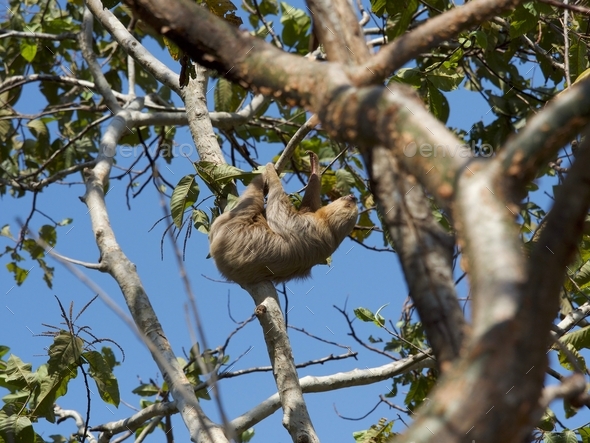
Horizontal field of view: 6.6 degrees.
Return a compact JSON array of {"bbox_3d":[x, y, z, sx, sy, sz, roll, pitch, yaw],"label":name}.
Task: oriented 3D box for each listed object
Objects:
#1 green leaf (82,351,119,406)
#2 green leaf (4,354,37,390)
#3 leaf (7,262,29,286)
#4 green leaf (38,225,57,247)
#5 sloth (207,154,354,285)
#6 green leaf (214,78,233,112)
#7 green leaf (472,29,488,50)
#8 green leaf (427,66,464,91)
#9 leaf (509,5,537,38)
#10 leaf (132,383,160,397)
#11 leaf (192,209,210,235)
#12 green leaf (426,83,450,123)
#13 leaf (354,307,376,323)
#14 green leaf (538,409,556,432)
[{"bbox_3d":[-0.654,0.531,17.300,0.088,0.223,0.060,-30,-17,-10],"label":"green leaf"},{"bbox_3d":[-0.928,0.511,17.300,0.091,0.122,0.047,-24,-16,-8],"label":"green leaf"},{"bbox_3d":[-0.955,0.182,17.600,0.076,0.086,0.050,0,-20,0],"label":"leaf"},{"bbox_3d":[-0.847,0.048,17.500,0.058,0.072,0.031,0,-18,0],"label":"green leaf"},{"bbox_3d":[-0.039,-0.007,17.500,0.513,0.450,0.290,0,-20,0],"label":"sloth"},{"bbox_3d":[-0.235,-0.438,17.800,0.090,0.129,0.060,0,-20,0],"label":"green leaf"},{"bbox_3d":[0.654,-0.637,18.000,0.053,0.070,0.039,0,-18,0],"label":"green leaf"},{"bbox_3d":[0.515,-0.486,17.500,0.127,0.075,0.051,0,-18,0],"label":"green leaf"},{"bbox_3d":[0.800,-0.704,18.000,0.095,0.116,0.053,0,-18,0],"label":"leaf"},{"bbox_3d":[-0.508,0.577,17.500,0.096,0.041,0.041,0,-18,0],"label":"leaf"},{"bbox_3d":[-0.318,0.000,17.400,0.061,0.092,0.045,0,-20,0],"label":"leaf"},{"bbox_3d":[0.487,-0.404,17.500,0.075,0.157,0.048,-14,-17,-5],"label":"green leaf"},{"bbox_3d":[0.243,0.318,17.500,0.079,0.038,0.038,24,-16,8],"label":"leaf"},{"bbox_3d":[0.879,0.693,17.800,0.063,0.080,0.038,0,-18,0],"label":"green leaf"}]

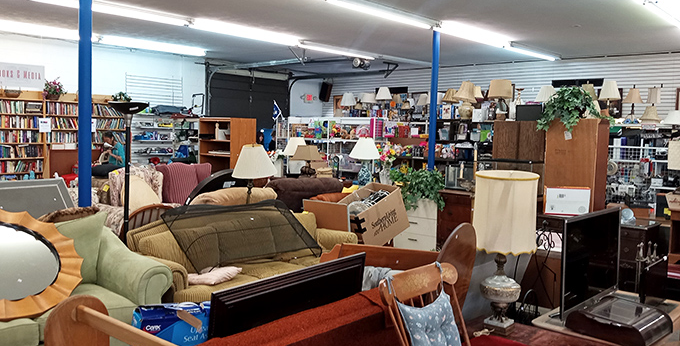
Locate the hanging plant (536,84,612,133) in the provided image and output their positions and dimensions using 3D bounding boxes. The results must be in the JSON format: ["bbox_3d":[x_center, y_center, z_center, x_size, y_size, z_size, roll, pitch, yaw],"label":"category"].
[{"bbox_3d":[2.675,-0.733,6.300,0.820,0.550,0.600,3,4,23],"label":"hanging plant"}]

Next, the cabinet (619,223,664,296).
[{"bbox_3d":[2.948,0.893,5.617,0.420,0.760,0.490,5,5,42],"label":"cabinet"}]

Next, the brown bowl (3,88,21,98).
[{"bbox_3d":[-6.411,-1.544,10.777,0.265,0.155,0.285,6,6,44],"label":"brown bowl"}]

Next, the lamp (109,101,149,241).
[{"bbox_3d":[-1.753,0.336,4.563,0.330,1.830,0.330,0,4,-21],"label":"lamp"}]

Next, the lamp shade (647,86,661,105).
[{"bbox_3d":[6.190,-1.525,10.850,0.240,0.320,0.240,4,5,30],"label":"lamp shade"}]

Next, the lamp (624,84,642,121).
[{"bbox_3d":[5.238,-1.240,9.850,0.380,0.668,0.380,4,4,28],"label":"lamp"}]

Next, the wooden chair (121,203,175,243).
[{"bbox_3d":[-1.584,0.718,4.980,0.620,0.950,0.680,1,4,-7],"label":"wooden chair"}]

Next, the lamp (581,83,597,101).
[{"bbox_3d":[4.705,-1.534,10.350,0.310,0.337,0.310,3,4,24],"label":"lamp"}]

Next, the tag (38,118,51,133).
[{"bbox_3d":[-5.894,-0.948,11.000,0.020,0.280,0.216,6,6,44],"label":"tag"}]

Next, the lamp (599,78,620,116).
[{"bbox_3d":[4.958,-1.322,10.100,0.400,0.731,0.400,4,4,26],"label":"lamp"}]

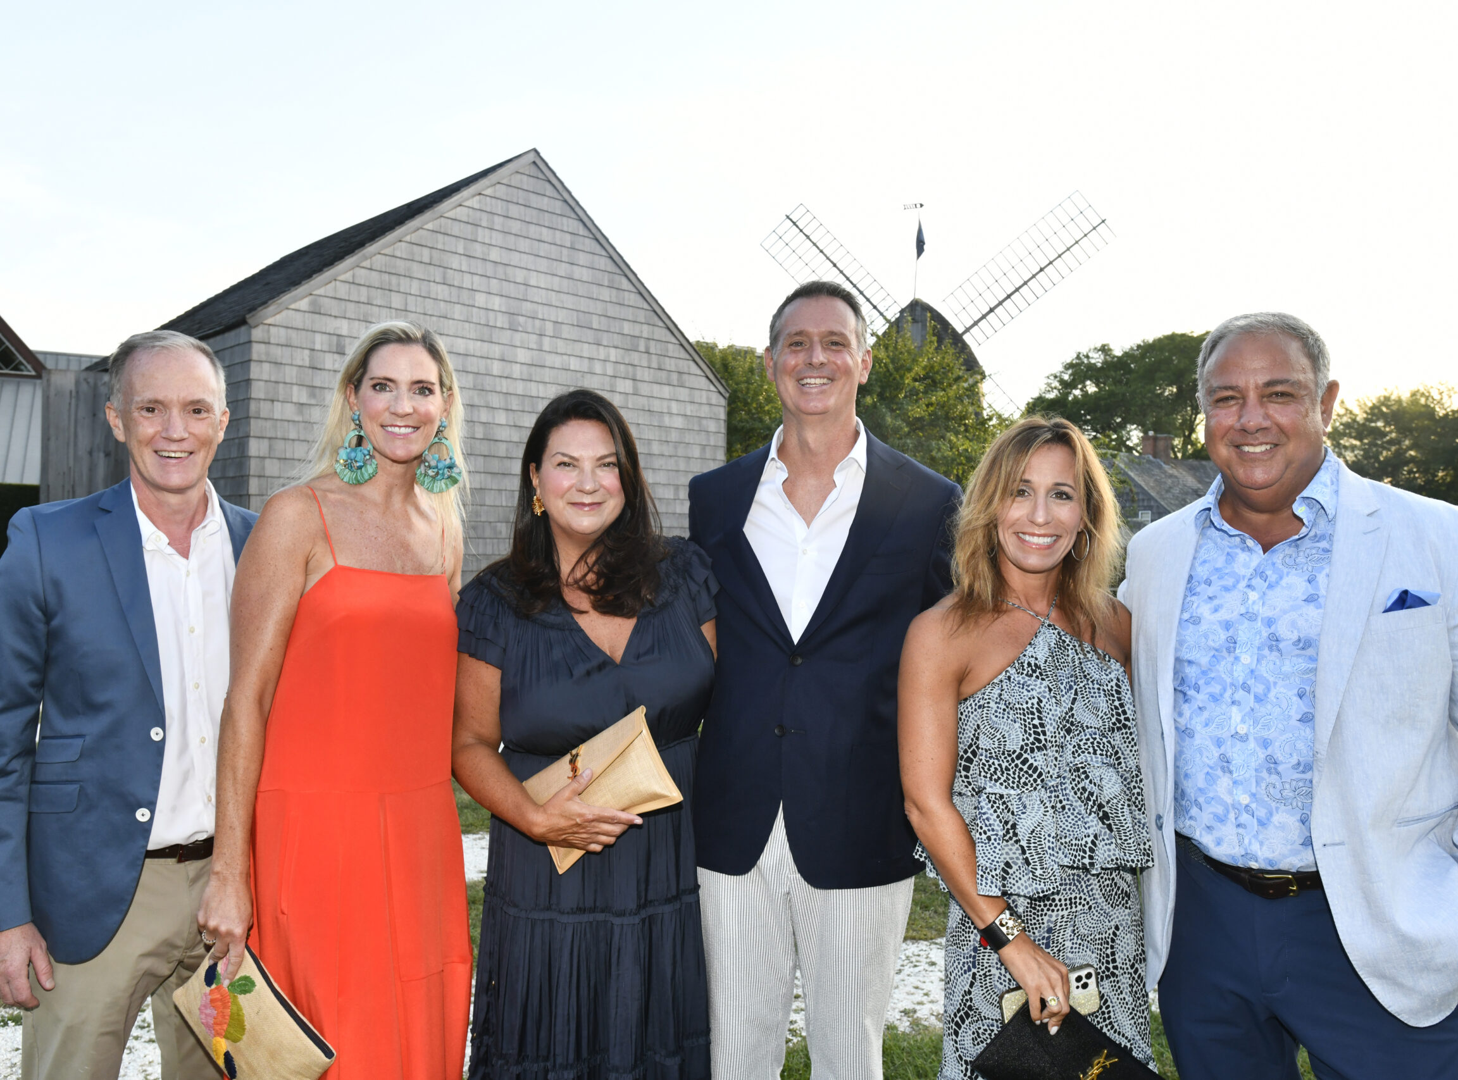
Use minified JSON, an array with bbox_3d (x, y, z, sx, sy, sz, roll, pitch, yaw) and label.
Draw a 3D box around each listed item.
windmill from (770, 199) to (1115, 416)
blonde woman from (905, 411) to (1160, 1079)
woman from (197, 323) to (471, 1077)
[{"bbox_3d":[5.850,-4.750,34.500,12.000,13.100,7.000,1,-1,16],"label":"windmill"},{"bbox_3d":[0.495,0.610,1.880,0.470,1.640,0.330,1,-1,5],"label":"blonde woman"},{"bbox_3d":[-0.655,0.520,1.900,0.490,1.770,0.340,1,-1,-27],"label":"woman"}]

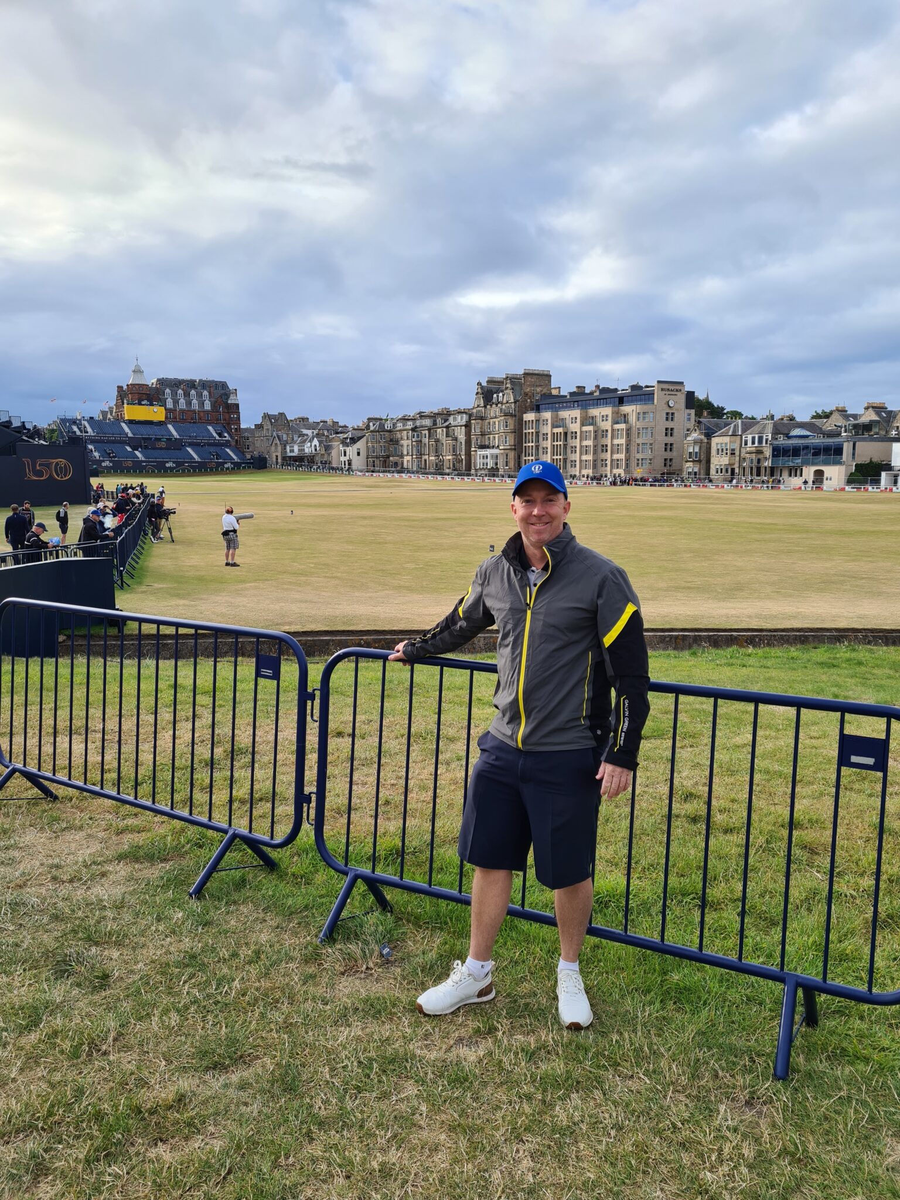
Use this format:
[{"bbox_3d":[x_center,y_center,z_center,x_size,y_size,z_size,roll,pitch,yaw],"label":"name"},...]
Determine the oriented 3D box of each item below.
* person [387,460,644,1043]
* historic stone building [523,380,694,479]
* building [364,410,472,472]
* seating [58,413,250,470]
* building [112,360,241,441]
[{"bbox_3d":[0.195,0.467,3.012,0.860,1.830,0.460,3,9,23],"label":"person"},{"bbox_3d":[33.714,-35.852,195.398,12.500,19.300,41.500,-6,10,-34],"label":"historic stone building"},{"bbox_3d":[-5.550,-43.742,252.310,12.500,16.100,52.000,-6,10,-34],"label":"building"},{"bbox_3d":[-84.361,-44.825,260.144,49.000,15.600,16.000,-7,11,-39],"label":"seating"},{"bbox_3d":[-92.002,-62.322,302.028,38.000,33.500,19.000,-7,11,-39],"label":"building"}]

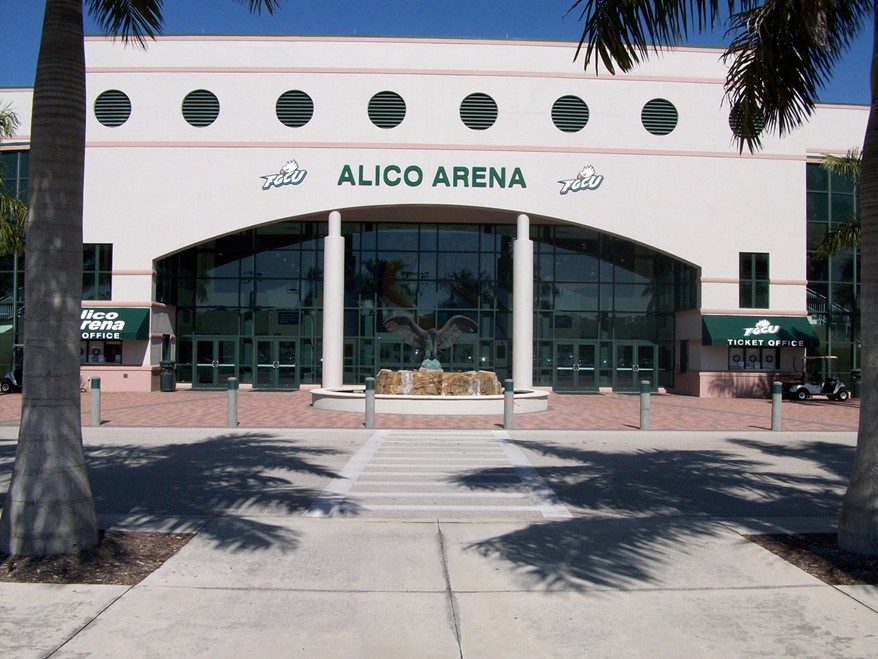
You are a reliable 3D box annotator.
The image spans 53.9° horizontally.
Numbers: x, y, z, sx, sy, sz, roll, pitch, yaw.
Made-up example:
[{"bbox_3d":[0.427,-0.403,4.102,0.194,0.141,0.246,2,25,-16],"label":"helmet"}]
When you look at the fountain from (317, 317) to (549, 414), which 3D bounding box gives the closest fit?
[{"bbox_3d":[-0.273,0.975,26.933,7.400,2.830,7.400,1,-1,0],"label":"fountain"}]

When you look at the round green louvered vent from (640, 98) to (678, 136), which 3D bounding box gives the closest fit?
[{"bbox_3d":[8.912,-8.557,34.815,1.526,1.526,0.200,1,-1,-2],"label":"round green louvered vent"}]

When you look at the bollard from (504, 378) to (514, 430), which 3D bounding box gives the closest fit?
[{"bbox_3d":[1.535,1.625,18.916,0.210,1.080,0.210,1,-2,-2],"label":"bollard"}]

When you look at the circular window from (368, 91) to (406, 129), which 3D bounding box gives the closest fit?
[{"bbox_3d":[-2.074,-8.778,34.466,1.510,1.510,0.200,1,-1,-2],"label":"circular window"}]

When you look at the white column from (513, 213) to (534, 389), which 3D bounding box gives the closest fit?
[{"bbox_3d":[3.264,-1.007,33.400,0.782,7.050,0.782,1,-1,-2],"label":"white column"}]

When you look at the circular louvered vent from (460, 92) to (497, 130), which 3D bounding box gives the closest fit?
[{"bbox_3d":[1.605,-8.737,34.604,1.510,1.510,0.150,1,-2,-2],"label":"circular louvered vent"}]

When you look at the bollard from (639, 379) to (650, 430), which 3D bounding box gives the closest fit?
[{"bbox_3d":[4.572,1.702,19.173,0.205,1.080,0.205,1,-1,0],"label":"bollard"}]

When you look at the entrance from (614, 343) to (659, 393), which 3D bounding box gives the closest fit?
[{"bbox_3d":[8.656,1.648,37.941,2.000,2.240,0.150,1,-2,-2],"label":"entrance"}]

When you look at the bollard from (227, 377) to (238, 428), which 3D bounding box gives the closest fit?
[{"bbox_3d":[-4.542,1.599,18.955,0.205,1.080,0.205,1,-1,0],"label":"bollard"}]

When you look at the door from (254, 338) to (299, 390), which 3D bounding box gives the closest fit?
[{"bbox_3d":[-7.050,1.507,37.422,1.980,2.230,0.150,1,-2,-2],"label":"door"}]

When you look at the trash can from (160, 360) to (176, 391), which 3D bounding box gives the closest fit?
[{"bbox_3d":[-10.857,1.891,34.595,0.600,1.200,0.600,1,-2,-2],"label":"trash can"}]

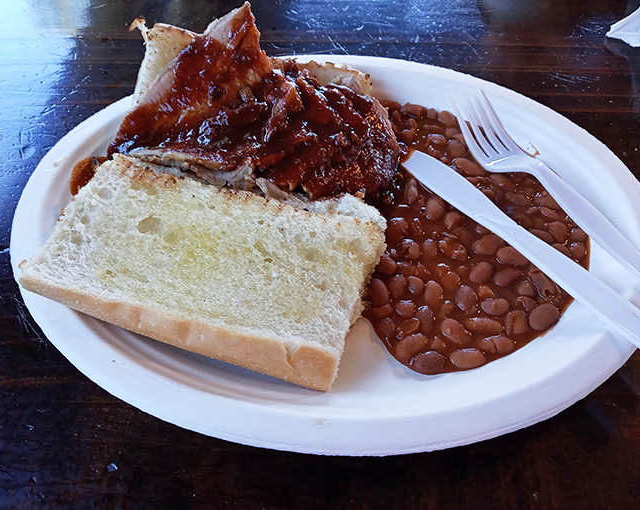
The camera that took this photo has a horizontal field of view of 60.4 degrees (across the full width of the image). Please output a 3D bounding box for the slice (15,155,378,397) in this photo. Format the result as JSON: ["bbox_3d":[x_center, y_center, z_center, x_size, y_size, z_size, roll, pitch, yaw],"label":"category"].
[{"bbox_3d":[-0.052,0.003,0.263,0.148,0.027,0.081,14,54,10],"label":"slice"}]

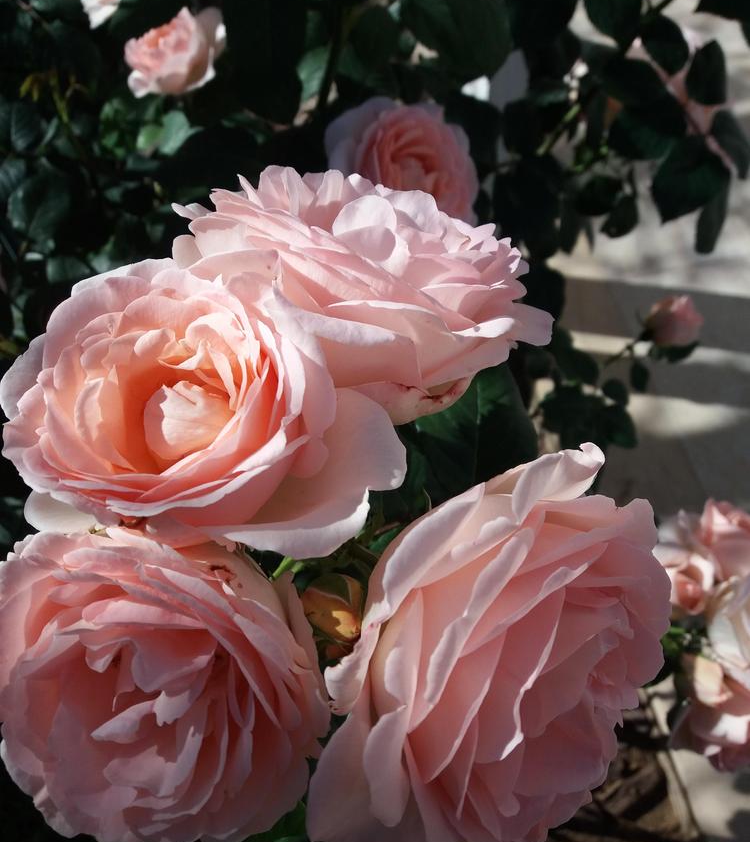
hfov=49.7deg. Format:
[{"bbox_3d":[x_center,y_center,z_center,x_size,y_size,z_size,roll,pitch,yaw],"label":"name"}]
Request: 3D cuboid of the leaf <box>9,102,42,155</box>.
[{"bbox_3d":[-0.277,-0.232,0.640,0.027,0.010,0.042,0,60,-6],"label":"leaf"}]

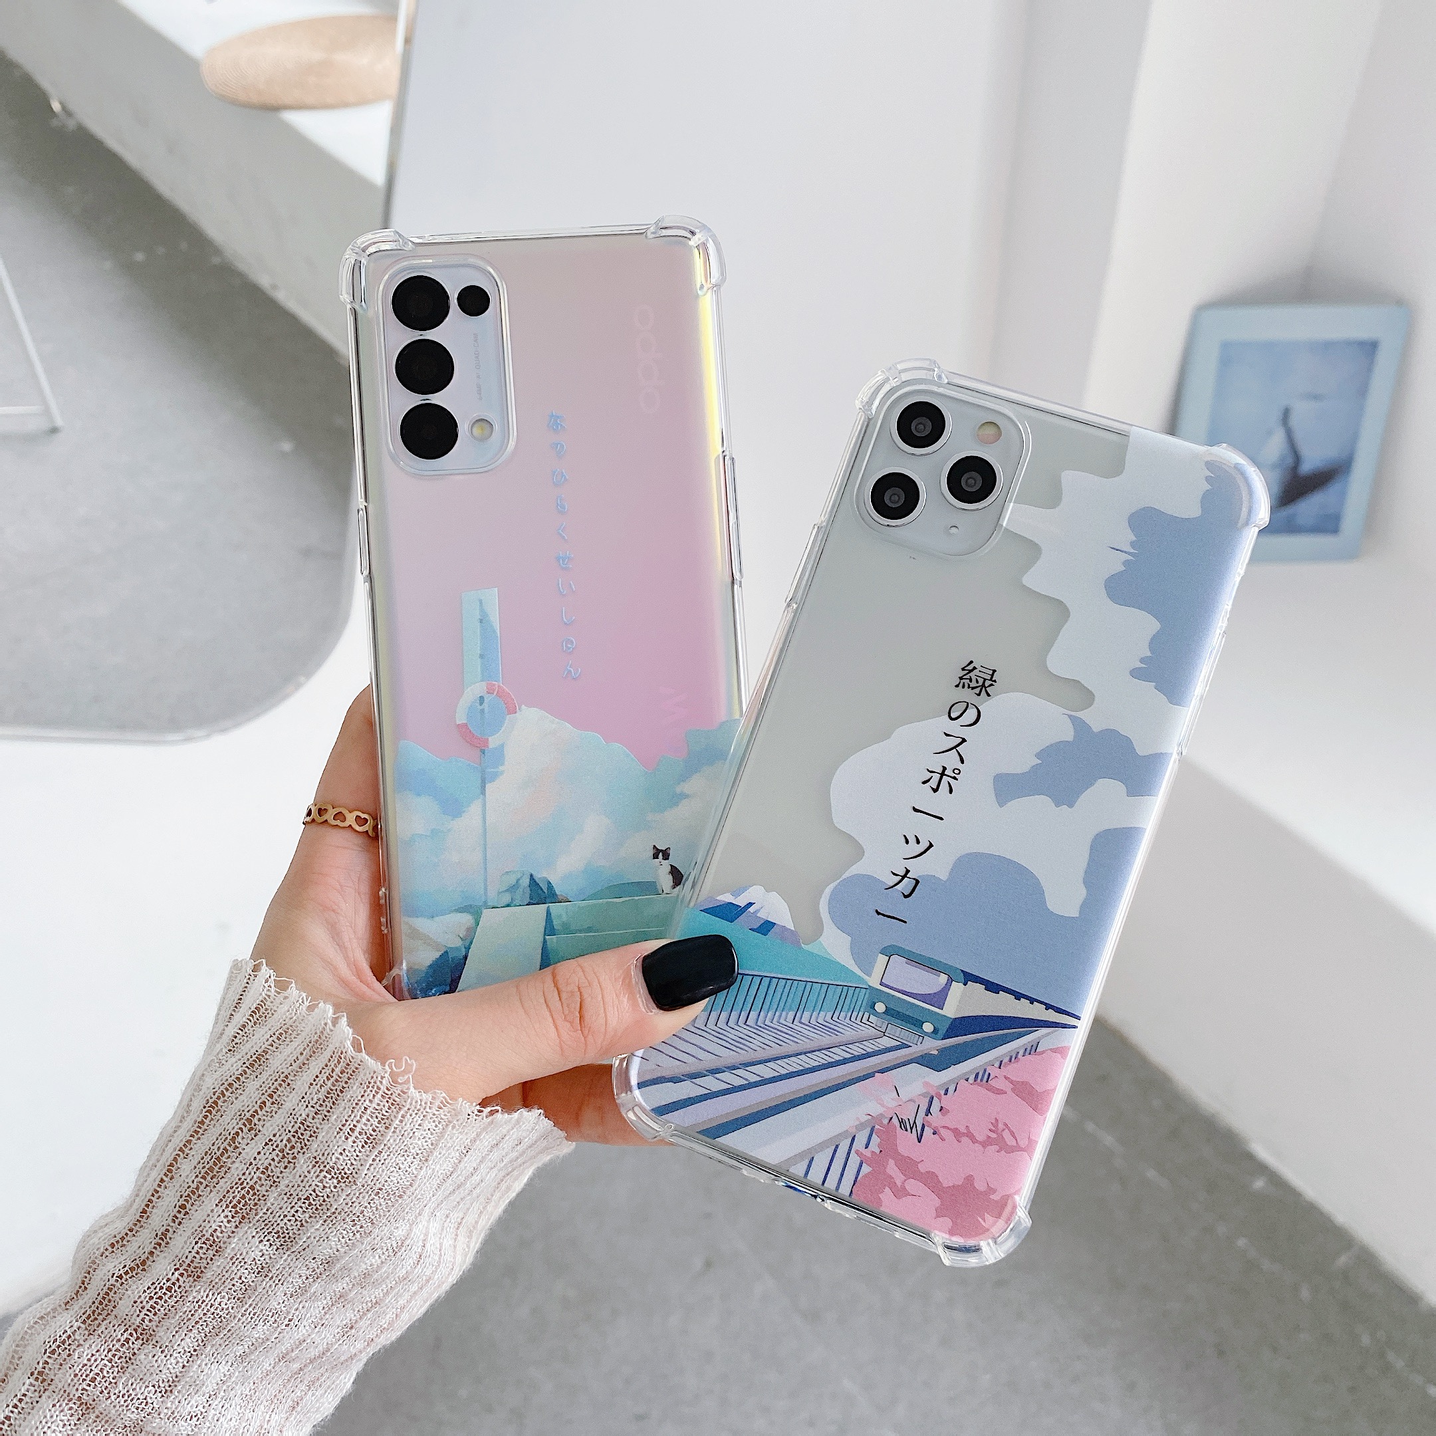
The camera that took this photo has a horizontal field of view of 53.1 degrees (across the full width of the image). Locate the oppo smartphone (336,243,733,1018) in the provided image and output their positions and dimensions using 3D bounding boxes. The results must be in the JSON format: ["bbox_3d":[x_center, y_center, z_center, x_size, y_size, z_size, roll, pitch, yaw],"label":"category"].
[{"bbox_3d":[-0.033,-0.018,0.292,0.078,0.165,0.011,-4,-2,-1],"label":"oppo smartphone"}]

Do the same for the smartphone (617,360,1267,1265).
[{"bbox_3d":[0.043,0.013,0.277,0.083,0.011,0.164,19,83,9],"label":"smartphone"}]

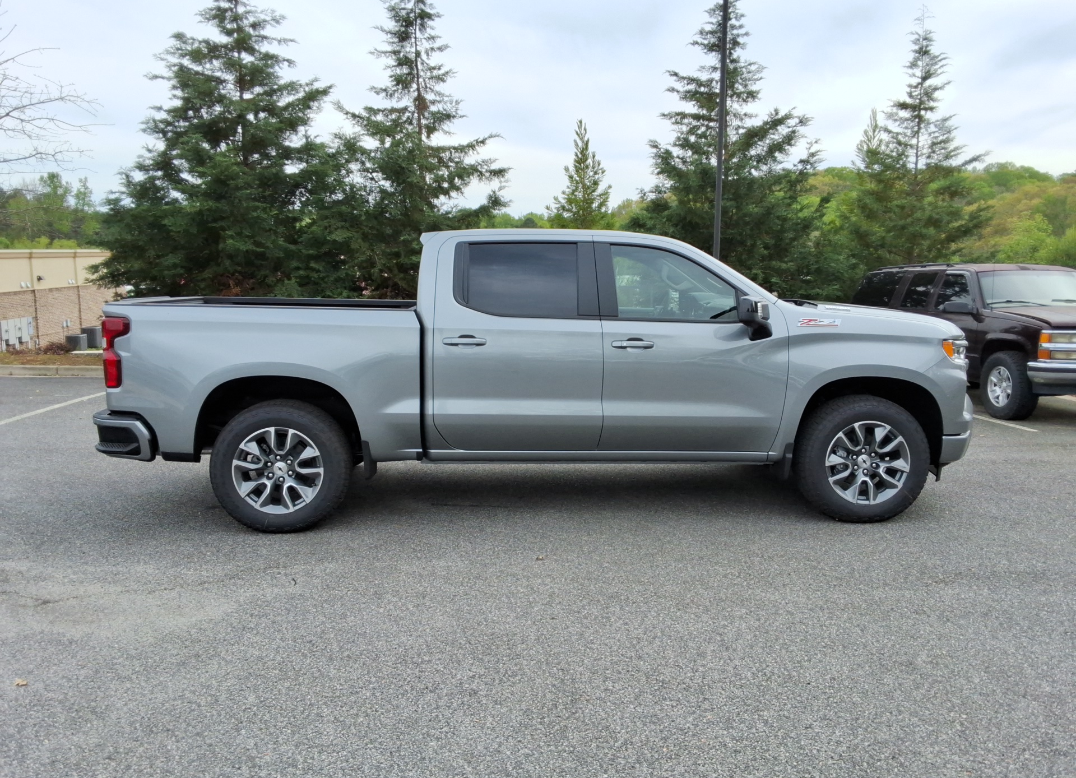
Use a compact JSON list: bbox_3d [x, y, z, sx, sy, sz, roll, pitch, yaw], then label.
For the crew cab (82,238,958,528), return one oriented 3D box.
[{"bbox_3d":[0.097,-0.183,6.435,5.880,1.920,2.100,0,7,-4],"label":"crew cab"}]

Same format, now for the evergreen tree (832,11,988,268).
[{"bbox_3d":[7.928,-4.108,18.422,3.600,7.400,3.600,0,7,0],"label":"evergreen tree"}]

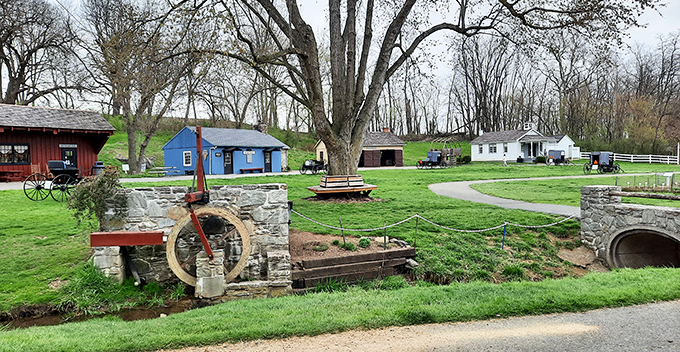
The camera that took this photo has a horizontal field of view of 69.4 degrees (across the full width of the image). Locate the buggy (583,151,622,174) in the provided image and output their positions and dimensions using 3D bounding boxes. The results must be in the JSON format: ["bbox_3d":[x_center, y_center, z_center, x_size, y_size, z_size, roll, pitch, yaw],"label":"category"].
[{"bbox_3d":[25.250,-1.237,47.154,2.900,2.120,1.600,-1,3,-27],"label":"buggy"}]

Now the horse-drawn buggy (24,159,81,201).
[{"bbox_3d":[-11.200,0.157,20.215,1.600,1.650,2.600,1,3,23],"label":"horse-drawn buggy"}]

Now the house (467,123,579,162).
[{"bbox_3d":[29.500,-5.093,78.878,9.800,5.700,12.500,-1,3,-14],"label":"house"}]

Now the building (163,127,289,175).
[{"bbox_3d":[-11.700,-2.680,51.500,8.100,4.650,10.400,2,3,39],"label":"building"}]

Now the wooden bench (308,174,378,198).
[{"bbox_3d":[0.100,0.372,19.980,2.950,0.920,2.600,1,3,14],"label":"wooden bench"}]

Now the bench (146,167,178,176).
[{"bbox_3d":[-14.320,-0.253,39.984,1.900,0.750,1.500,1,3,12],"label":"bench"}]

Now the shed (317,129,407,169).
[{"bbox_3d":[2.600,-3.591,64.899,9.300,4.700,7.400,-1,3,-24],"label":"shed"}]

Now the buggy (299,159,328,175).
[{"bbox_3d":[-2.200,-0.822,45.769,1.600,1.450,2.600,2,3,37],"label":"buggy"}]

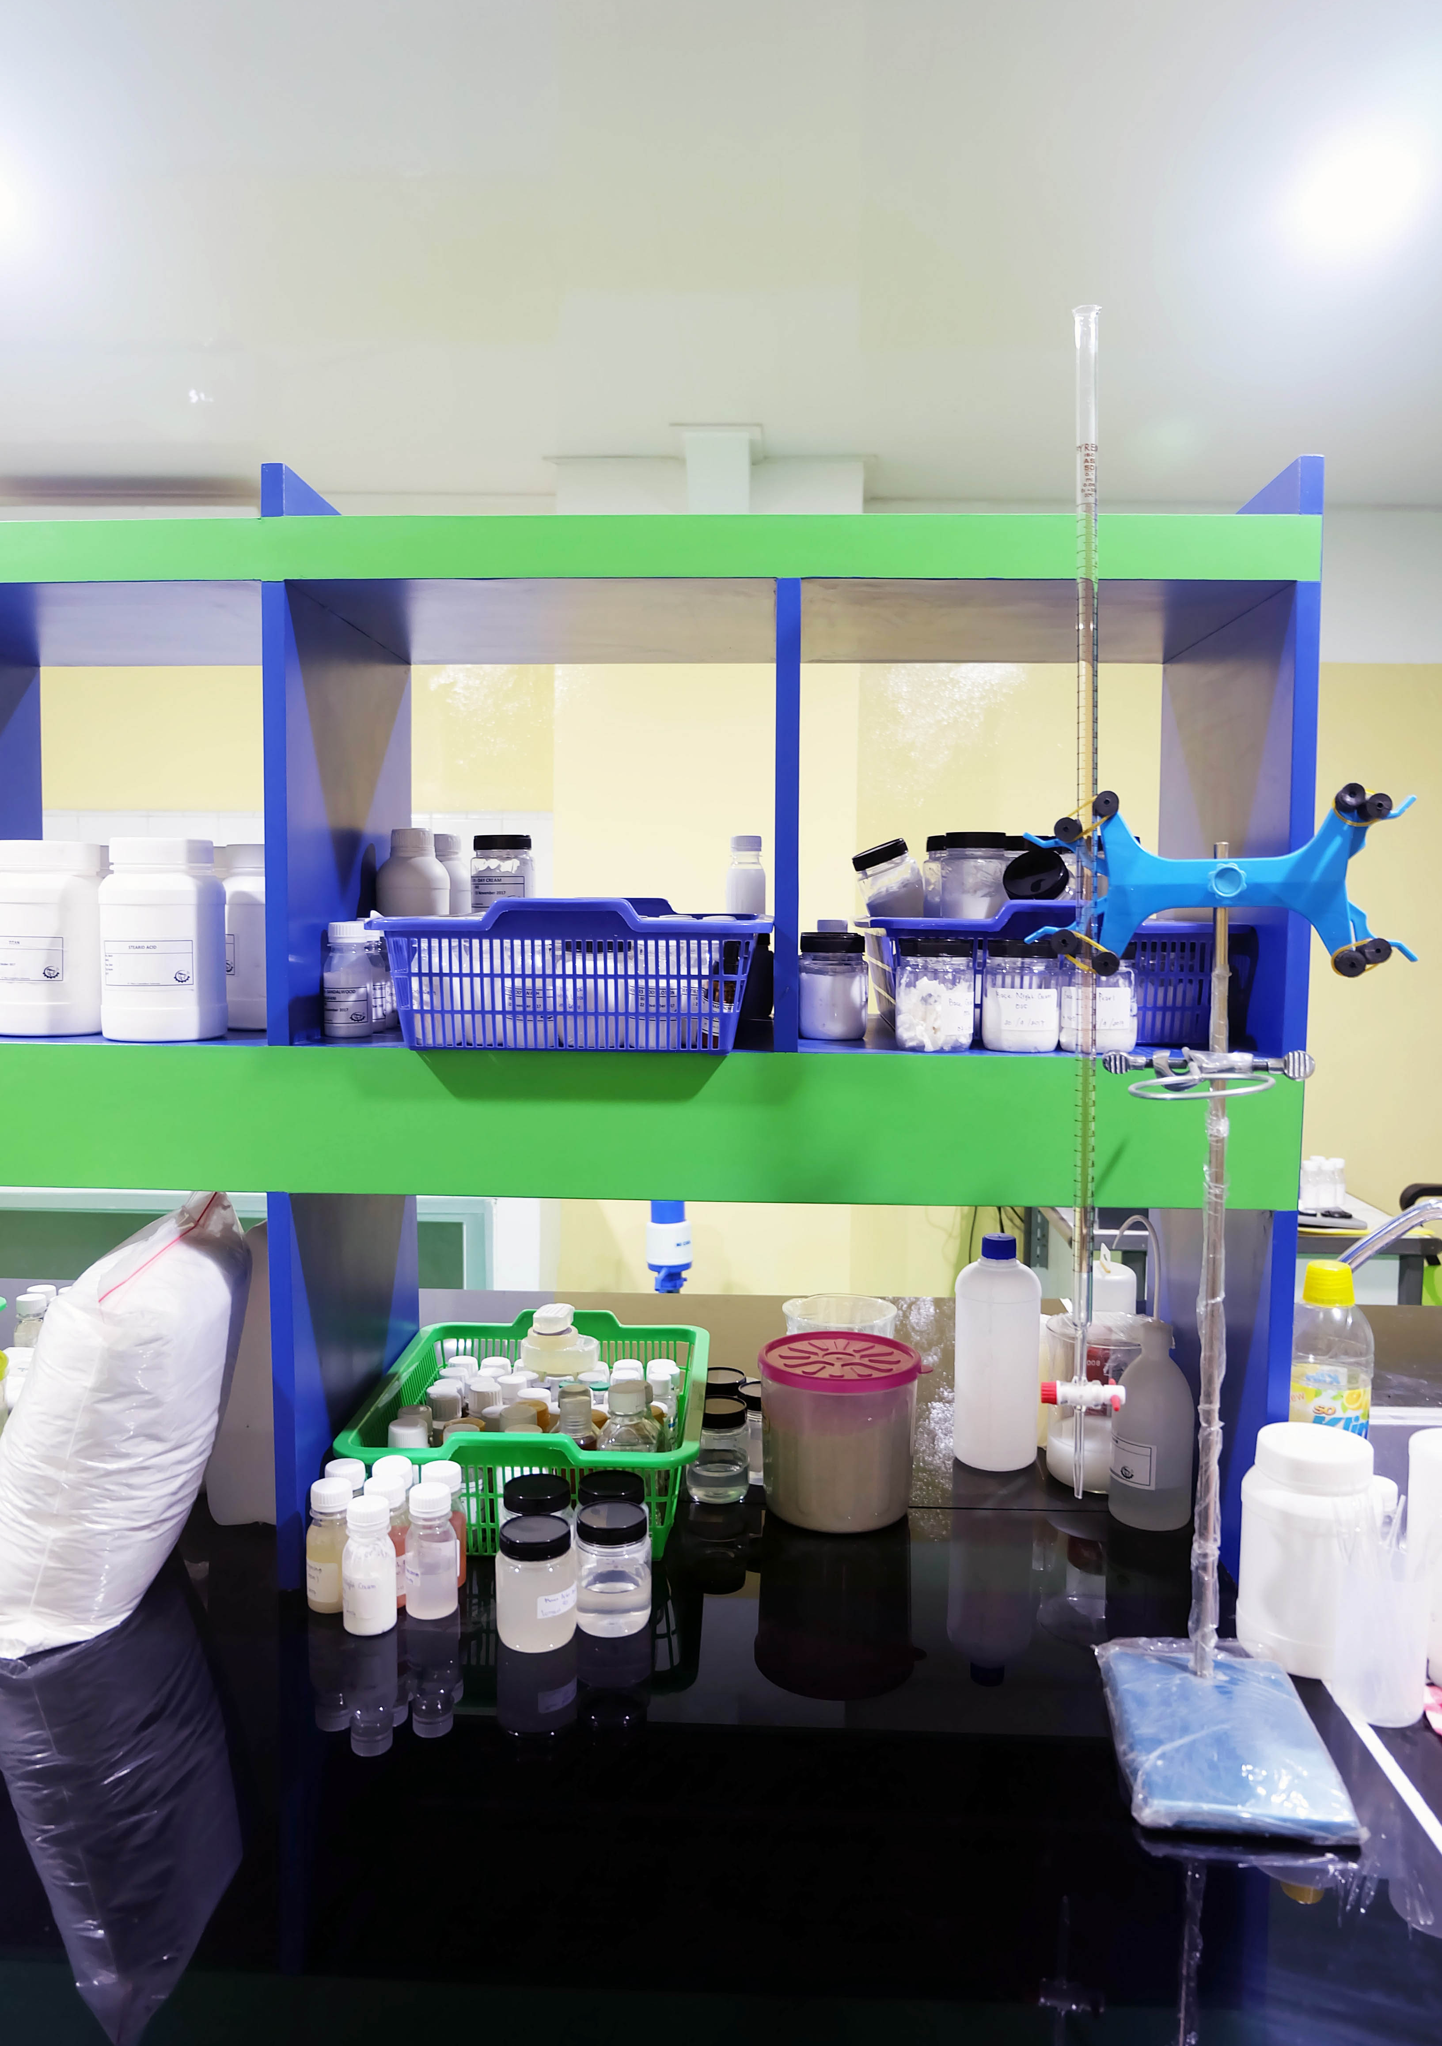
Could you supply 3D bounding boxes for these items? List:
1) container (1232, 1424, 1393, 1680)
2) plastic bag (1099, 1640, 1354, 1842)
[{"bbox_3d":[0.441,0.391,1.080,0.098,0.159,0.098,2,4,15],"label":"container"},{"bbox_3d":[0.327,0.466,0.949,0.124,0.026,0.188,1,4,9],"label":"plastic bag"}]

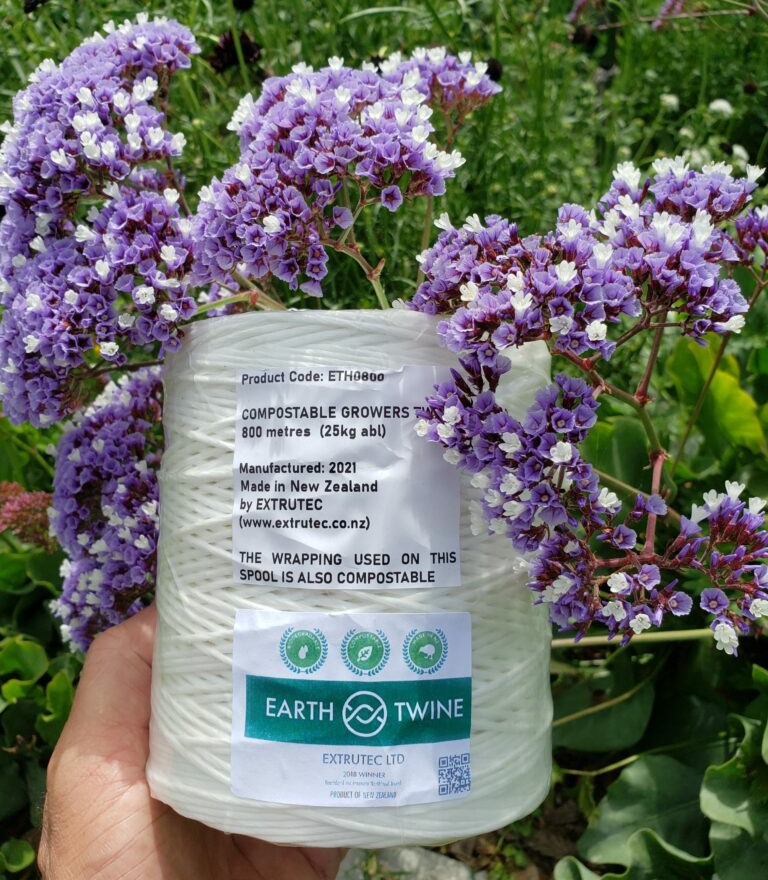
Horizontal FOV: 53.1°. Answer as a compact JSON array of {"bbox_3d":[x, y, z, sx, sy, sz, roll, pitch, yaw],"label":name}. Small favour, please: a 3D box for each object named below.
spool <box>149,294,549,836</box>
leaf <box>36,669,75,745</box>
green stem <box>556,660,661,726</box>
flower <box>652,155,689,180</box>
[{"bbox_3d":[-0.009,0.040,0.267,0.133,0.143,0.133,2,-5,-2],"label":"spool"},{"bbox_3d":[-0.256,0.209,0.600,0.036,0.020,0.062,-5,70,-8],"label":"leaf"},{"bbox_3d":[0.145,0.165,0.500,0.090,0.006,0.006,-32,0,-18],"label":"green stem"},{"bbox_3d":[0.091,-0.087,0.245,0.011,0.009,0.009,0,22,0],"label":"flower"}]

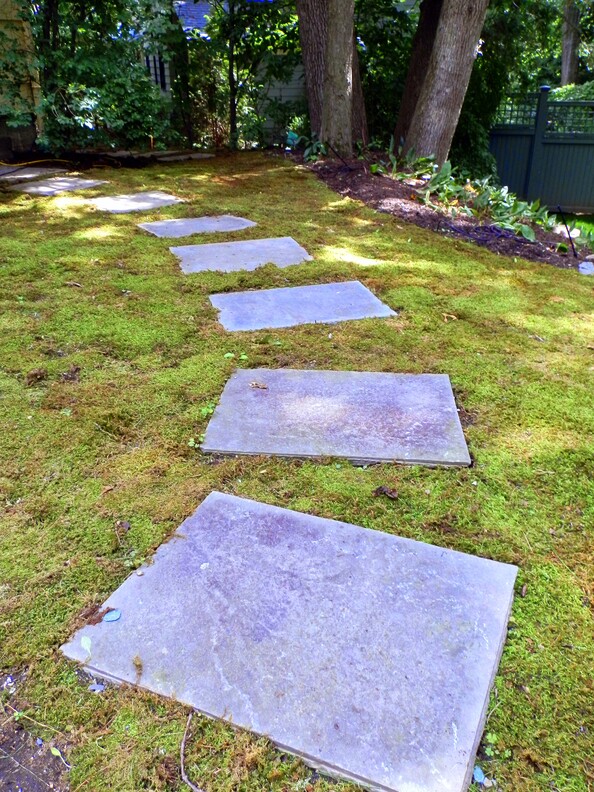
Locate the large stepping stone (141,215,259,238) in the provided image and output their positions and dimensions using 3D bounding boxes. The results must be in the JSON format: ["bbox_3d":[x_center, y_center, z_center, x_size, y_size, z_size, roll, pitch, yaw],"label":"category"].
[{"bbox_3d":[-0.628,-1.063,4.046,0.637,0.033,0.455,-17,31,-28],"label":"large stepping stone"}]

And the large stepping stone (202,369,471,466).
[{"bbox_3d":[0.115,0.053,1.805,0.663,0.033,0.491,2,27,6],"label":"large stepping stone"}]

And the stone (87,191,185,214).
[{"bbox_3d":[-1.242,-1.476,4.895,0.595,0.033,0.552,-20,32,-32],"label":"stone"}]

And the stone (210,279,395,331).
[{"bbox_3d":[0.008,-0.360,2.624,0.667,0.033,0.476,-8,28,-12],"label":"stone"}]

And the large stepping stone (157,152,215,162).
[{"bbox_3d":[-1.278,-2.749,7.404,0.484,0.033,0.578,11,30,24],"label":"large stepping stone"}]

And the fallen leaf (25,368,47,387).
[{"bbox_3d":[-0.822,-0.058,2.015,0.057,0.033,0.052,-2,27,0],"label":"fallen leaf"}]

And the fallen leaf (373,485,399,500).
[{"bbox_3d":[0.198,0.216,1.432,0.058,0.020,0.036,-2,27,0],"label":"fallen leaf"}]

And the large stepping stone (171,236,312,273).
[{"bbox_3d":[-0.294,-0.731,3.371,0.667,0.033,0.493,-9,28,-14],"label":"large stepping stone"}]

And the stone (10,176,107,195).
[{"bbox_3d":[-2.119,-1.844,5.668,0.595,0.033,0.612,15,31,30],"label":"stone"}]

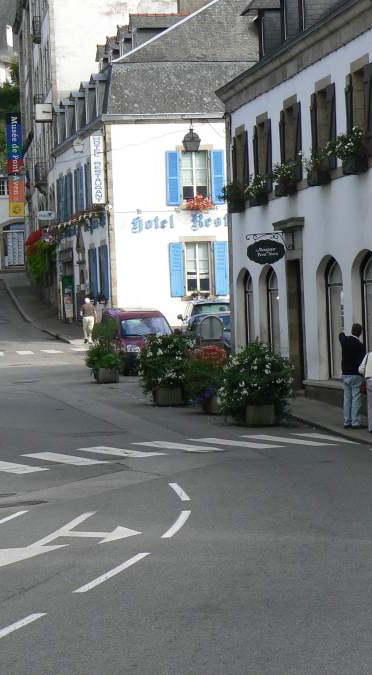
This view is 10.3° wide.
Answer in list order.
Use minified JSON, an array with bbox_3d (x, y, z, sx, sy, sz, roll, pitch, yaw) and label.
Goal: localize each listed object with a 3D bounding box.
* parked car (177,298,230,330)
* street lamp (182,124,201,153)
[{"bbox_3d":[0.907,-0.372,66.500,1.770,1.660,4.300,-2,1,-5],"label":"parked car"},{"bbox_3d":[0.173,-6.233,64.500,0.540,0.830,0.540,-2,1,0],"label":"street lamp"}]

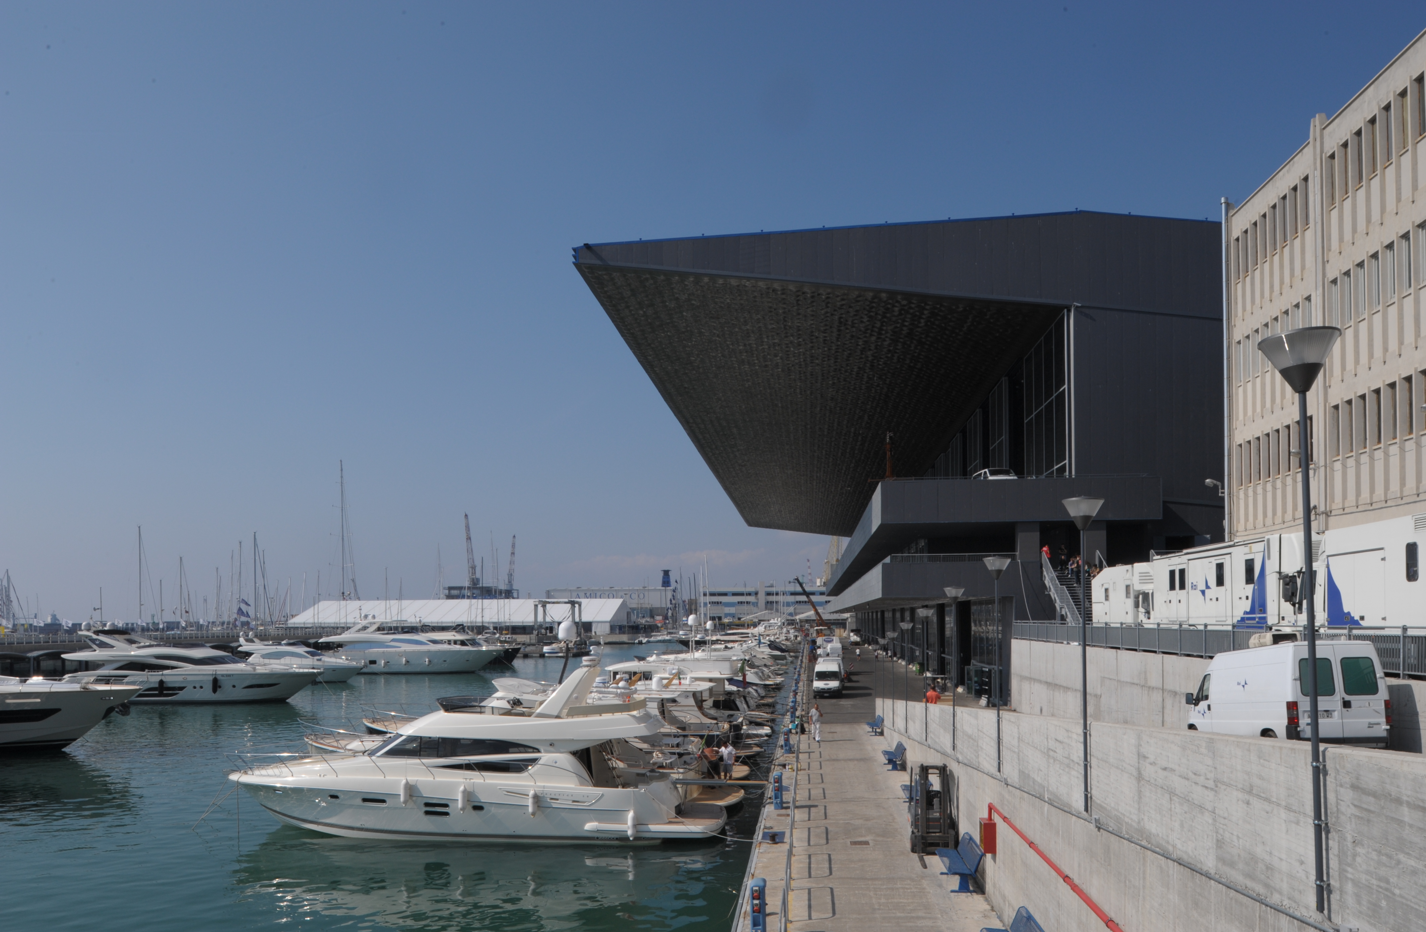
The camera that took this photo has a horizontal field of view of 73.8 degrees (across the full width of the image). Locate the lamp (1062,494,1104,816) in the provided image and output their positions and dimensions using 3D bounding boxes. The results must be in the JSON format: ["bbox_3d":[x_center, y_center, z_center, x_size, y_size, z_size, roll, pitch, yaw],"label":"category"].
[{"bbox_3d":[4.679,2.384,12.000,0.500,3.970,0.500,1,-4,0],"label":"lamp"}]

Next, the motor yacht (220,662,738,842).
[{"bbox_3d":[-7.591,8.815,29.900,16.100,5.400,4.600,-1,-5,6],"label":"motor yacht"}]

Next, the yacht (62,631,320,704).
[{"bbox_3d":[-42.576,16.412,78.000,21.000,6.200,5.400,-1,-5,6],"label":"yacht"}]

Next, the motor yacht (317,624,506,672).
[{"bbox_3d":[-36.658,22.232,116.000,22.300,6.500,5.600,-1,-5,6],"label":"motor yacht"}]

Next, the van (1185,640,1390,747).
[{"bbox_3d":[13.092,5.403,22.000,2.050,2.470,5.100,-2,-9,6],"label":"van"}]

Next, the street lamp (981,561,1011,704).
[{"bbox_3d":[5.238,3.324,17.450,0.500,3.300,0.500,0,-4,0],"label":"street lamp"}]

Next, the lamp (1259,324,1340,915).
[{"bbox_3d":[4.092,1.075,6.480,0.500,3.950,0.500,0,-4,0],"label":"lamp"}]

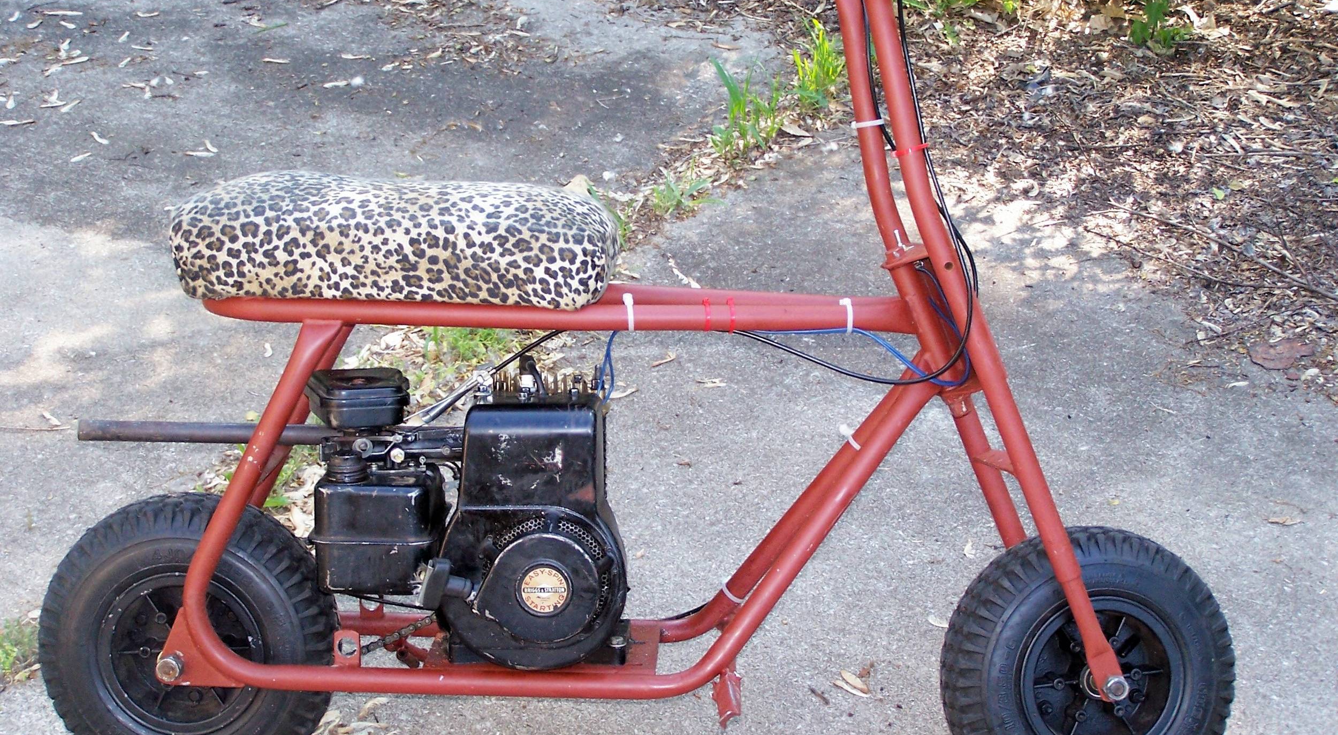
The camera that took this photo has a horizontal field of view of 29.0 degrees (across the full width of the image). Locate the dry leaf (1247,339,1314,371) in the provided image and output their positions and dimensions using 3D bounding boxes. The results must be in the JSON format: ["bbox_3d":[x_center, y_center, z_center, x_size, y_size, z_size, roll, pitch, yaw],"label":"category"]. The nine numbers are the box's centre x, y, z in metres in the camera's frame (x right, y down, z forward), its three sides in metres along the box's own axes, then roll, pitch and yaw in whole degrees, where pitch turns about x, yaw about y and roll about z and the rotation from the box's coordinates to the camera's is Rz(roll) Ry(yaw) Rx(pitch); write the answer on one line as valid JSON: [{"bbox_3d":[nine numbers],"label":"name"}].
[{"bbox_3d":[0.948,-0.026,4.031,0.083,0.012,0.139,19,28,36],"label":"dry leaf"}]

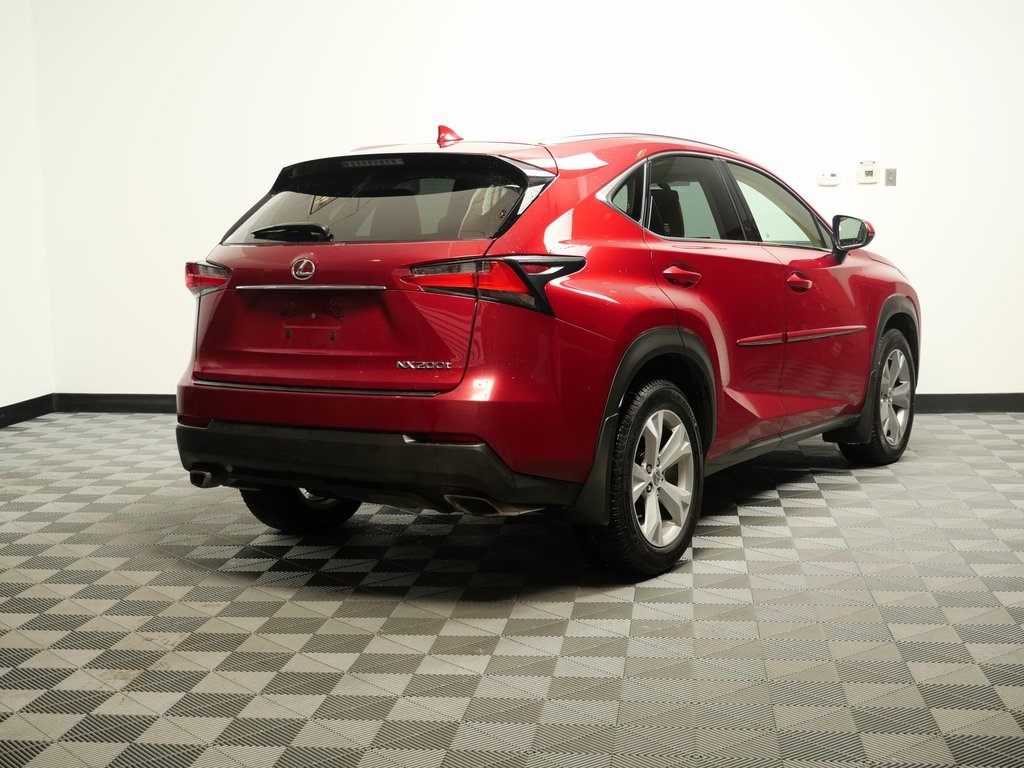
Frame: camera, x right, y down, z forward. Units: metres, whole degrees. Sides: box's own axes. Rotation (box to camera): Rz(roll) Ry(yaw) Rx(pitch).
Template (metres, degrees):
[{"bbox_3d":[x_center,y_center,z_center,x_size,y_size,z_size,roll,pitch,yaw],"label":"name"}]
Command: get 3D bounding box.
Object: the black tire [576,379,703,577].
[{"bbox_3d":[0.458,0.333,4.734,0.230,0.715,0.715,3,7,34],"label":"black tire"}]

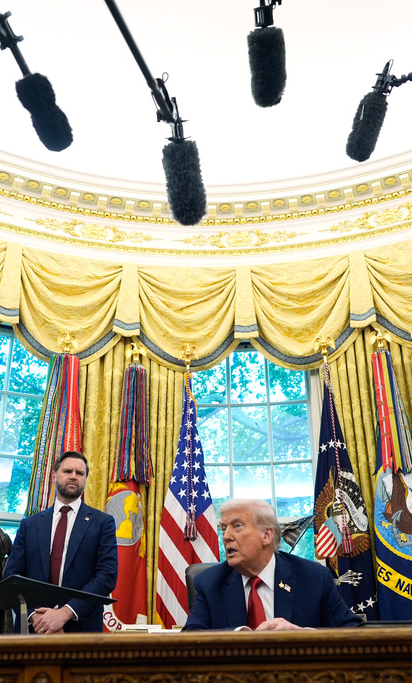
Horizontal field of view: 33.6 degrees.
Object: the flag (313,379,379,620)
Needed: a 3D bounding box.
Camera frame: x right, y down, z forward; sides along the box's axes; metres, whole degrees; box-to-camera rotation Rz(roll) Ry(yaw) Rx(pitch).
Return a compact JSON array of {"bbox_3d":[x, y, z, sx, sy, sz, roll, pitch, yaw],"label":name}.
[{"bbox_3d":[0.893,1.214,4.517,0.460,2.171,0.300,-5,-26,9],"label":"flag"}]

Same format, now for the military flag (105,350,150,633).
[{"bbox_3d":[-0.537,1.149,4.587,0.420,2.380,0.300,4,-26,-9],"label":"military flag"}]

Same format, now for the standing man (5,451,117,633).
[{"bbox_3d":[-0.748,1.488,3.575,0.590,1.910,0.370,1,-25,-5],"label":"standing man"}]

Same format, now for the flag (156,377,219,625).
[{"bbox_3d":[-0.118,1.180,4.568,0.480,2.100,0.300,1,-26,-3],"label":"flag"}]

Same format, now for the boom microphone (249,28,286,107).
[{"bbox_3d":[0.175,-0.782,1.941,0.108,0.108,0.220,-1,-70,0],"label":"boom microphone"}]

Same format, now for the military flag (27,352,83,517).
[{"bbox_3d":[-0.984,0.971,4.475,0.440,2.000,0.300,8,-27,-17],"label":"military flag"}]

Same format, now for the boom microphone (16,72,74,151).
[{"bbox_3d":[-0.416,-0.590,1.760,0.098,0.098,0.215,-10,-66,18],"label":"boom microphone"}]

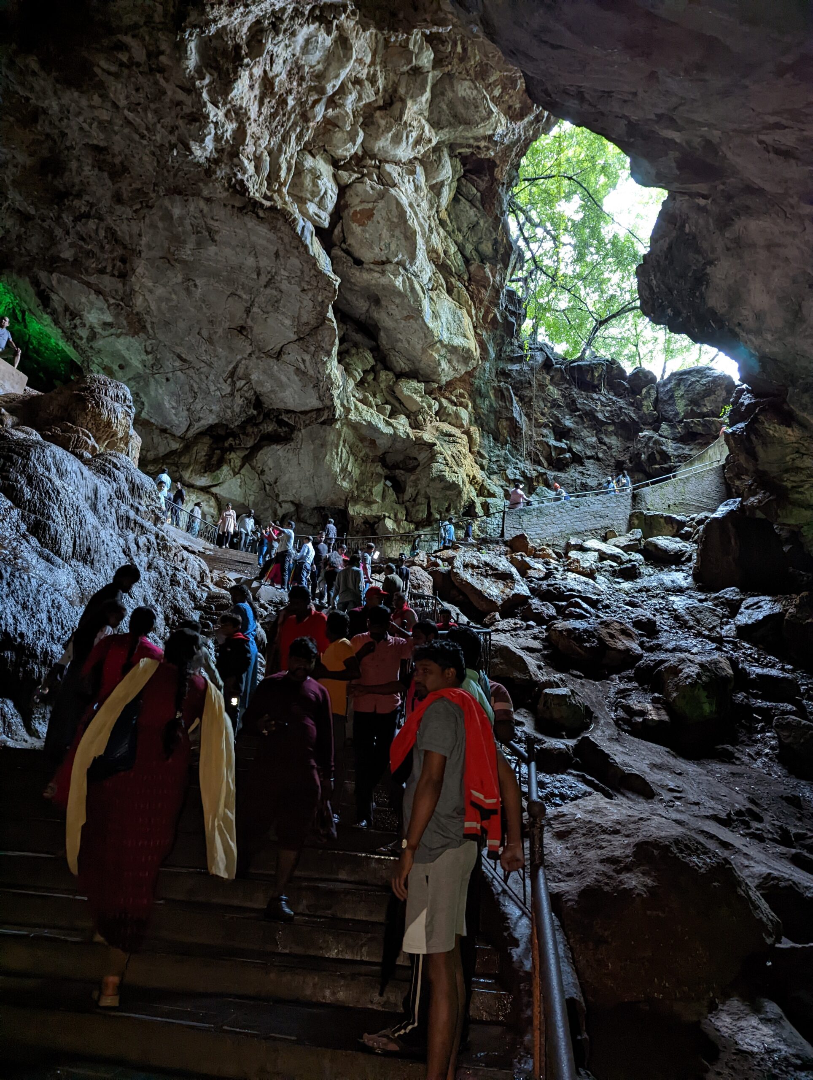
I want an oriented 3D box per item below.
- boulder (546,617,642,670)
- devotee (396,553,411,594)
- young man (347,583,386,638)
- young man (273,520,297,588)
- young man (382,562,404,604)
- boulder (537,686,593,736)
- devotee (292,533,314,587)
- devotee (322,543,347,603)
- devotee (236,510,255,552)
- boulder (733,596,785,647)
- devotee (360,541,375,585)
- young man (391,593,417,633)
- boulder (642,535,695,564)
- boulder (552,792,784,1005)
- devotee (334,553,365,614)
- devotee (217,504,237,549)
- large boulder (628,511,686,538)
[{"bbox_3d":[3.018,1.681,12.000,1.420,0.800,1.100,-3,-14,14],"label":"boulder"},{"bbox_3d":[-0.077,1.089,16.807,0.460,1.650,0.320,-6,-15,26],"label":"devotee"},{"bbox_3d":[-0.456,1.340,8.504,0.340,1.680,0.500,12,-18,-40],"label":"young man"},{"bbox_3d":[-2.780,0.366,16.985,0.520,1.660,0.450,0,-15,5],"label":"young man"},{"bbox_3d":[-0.298,1.235,13.785,0.460,1.660,0.330,12,-18,-34],"label":"young man"},{"bbox_3d":[1.946,2.119,9.300,0.660,0.600,0.620,-2,-14,11],"label":"boulder"},{"bbox_3d":[-2.559,0.686,18.607,0.420,1.650,0.500,-11,-18,40],"label":"devotee"},{"bbox_3d":[-1.740,0.869,18.011,0.500,1.620,0.420,-9,-17,36],"label":"devotee"},{"bbox_3d":[-5.380,-0.269,24.797,0.450,1.570,0.500,-9,-18,34],"label":"devotee"},{"bbox_3d":[6.703,1.558,14.200,0.850,0.720,0.850,2,-15,0],"label":"boulder"},{"bbox_3d":[-0.852,0.875,15.982,0.350,1.680,0.450,6,-16,-14],"label":"devotee"},{"bbox_3d":[-0.063,1.528,9.982,0.400,1.680,0.500,12,-18,-34],"label":"young man"},{"bbox_3d":[7.687,0.309,22.000,1.300,0.650,1.100,2,-15,0],"label":"boulder"},{"bbox_3d":[1.717,2.507,5.200,1.350,1.100,1.400,2,-15,0],"label":"boulder"},{"bbox_3d":[-1.063,1.056,13.684,0.550,1.670,0.400,-1,-15,10],"label":"devotee"},{"bbox_3d":[-6.027,-0.433,24.795,0.600,1.580,0.350,3,-15,-5],"label":"devotee"},{"bbox_3d":[9.338,-0.563,27.800,1.950,0.950,1.350,-4,-14,19],"label":"large boulder"}]

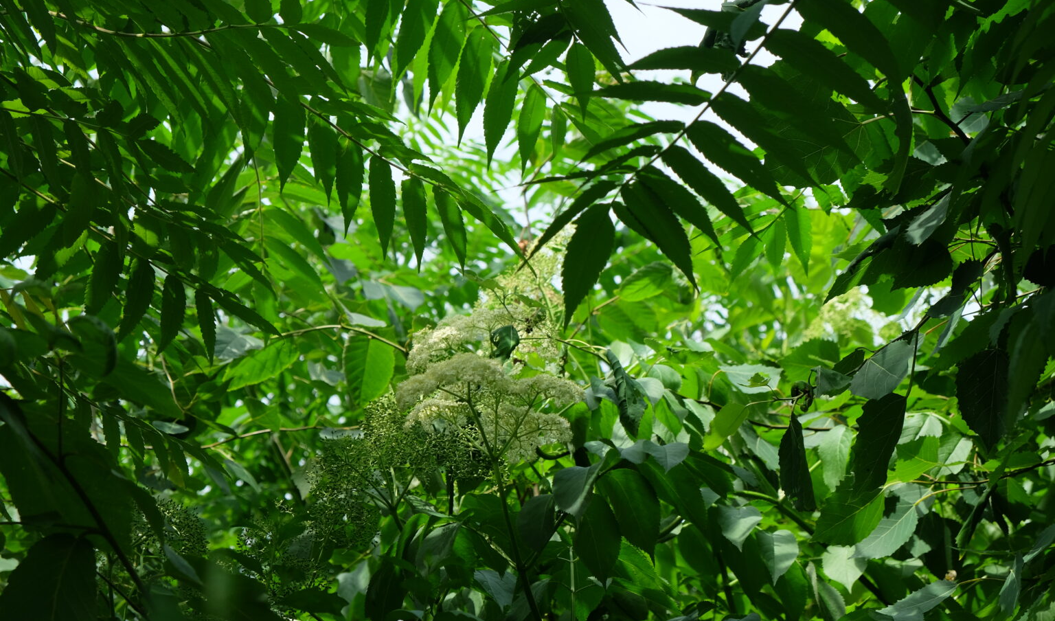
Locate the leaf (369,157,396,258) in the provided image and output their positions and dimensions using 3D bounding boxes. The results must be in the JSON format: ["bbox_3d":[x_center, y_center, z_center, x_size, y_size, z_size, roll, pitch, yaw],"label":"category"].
[{"bbox_3d":[-0.134,-0.096,2.250,0.027,0.096,0.015,-2,-6,-11],"label":"leaf"}]

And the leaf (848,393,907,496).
[{"bbox_3d":[0.309,0.117,2.150,0.045,0.098,0.020,30,0,-3],"label":"leaf"}]

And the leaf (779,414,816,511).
[{"bbox_3d":[0.244,0.137,2.200,0.036,0.092,0.020,-9,0,22],"label":"leaf"}]

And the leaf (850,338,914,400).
[{"bbox_3d":[0.313,0.052,2.150,0.070,0.050,0.018,-37,-19,-6],"label":"leaf"}]

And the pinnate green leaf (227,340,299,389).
[{"bbox_3d":[-0.272,0.056,2.500,0.092,0.045,0.018,-33,21,-6],"label":"pinnate green leaf"}]

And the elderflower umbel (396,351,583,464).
[{"bbox_3d":[-0.036,0.092,2.300,0.175,0.095,0.165,0,-12,0],"label":"elderflower umbel"}]

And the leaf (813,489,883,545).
[{"bbox_3d":[0.290,0.185,2.200,0.082,0.056,0.018,-35,14,-6],"label":"leaf"}]

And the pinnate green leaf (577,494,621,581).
[{"bbox_3d":[0.065,0.208,2.220,0.042,0.086,0.020,-10,-6,1],"label":"pinnate green leaf"}]

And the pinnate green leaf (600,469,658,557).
[{"bbox_3d":[0.094,0.188,2.250,0.050,0.098,0.020,-25,-6,2],"label":"pinnate green leaf"}]

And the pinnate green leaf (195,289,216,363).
[{"bbox_3d":[-0.291,0.013,2.200,0.020,0.072,0.015,-8,0,-16],"label":"pinnate green leaf"}]

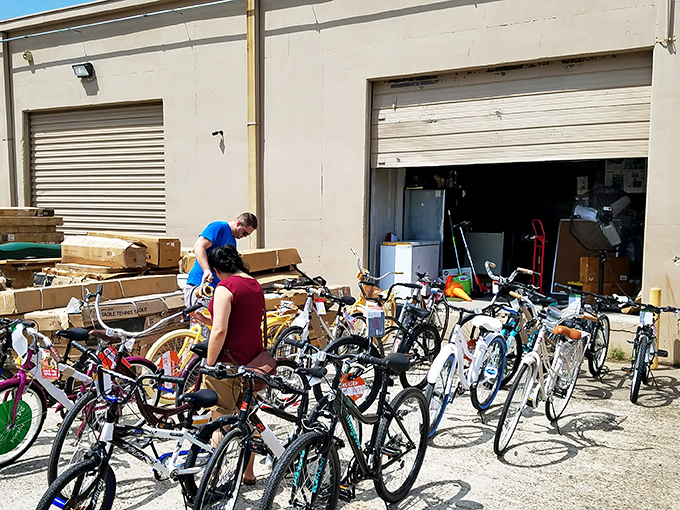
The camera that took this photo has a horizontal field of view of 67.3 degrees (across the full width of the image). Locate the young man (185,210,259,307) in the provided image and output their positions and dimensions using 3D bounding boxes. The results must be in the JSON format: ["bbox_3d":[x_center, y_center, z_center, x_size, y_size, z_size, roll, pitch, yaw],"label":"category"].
[{"bbox_3d":[-1.140,0.420,4.880,0.580,1.640,0.530,2,5,25],"label":"young man"}]

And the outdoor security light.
[{"bbox_3d":[-4.660,-3.350,9.280,0.375,0.250,0.200,2,5,22],"label":"outdoor security light"}]

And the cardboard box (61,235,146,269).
[{"bbox_3d":[-2.990,-0.020,6.430,1.270,0.300,0.320,2,5,30],"label":"cardboard box"}]

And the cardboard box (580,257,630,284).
[{"bbox_3d":[3.906,0.205,7.530,0.570,0.364,0.380,1,4,12],"label":"cardboard box"}]

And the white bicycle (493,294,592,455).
[{"bbox_3d":[1.560,0.830,3.780,0.640,1.060,1.770,12,7,39],"label":"white bicycle"}]

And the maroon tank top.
[{"bbox_3d":[-0.630,0.395,3.130,0.250,0.540,0.360,4,6,44],"label":"maroon tank top"}]

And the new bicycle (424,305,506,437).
[{"bbox_3d":[0.990,0.800,4.060,0.640,1.030,1.700,3,5,37],"label":"new bicycle"}]

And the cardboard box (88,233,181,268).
[{"bbox_3d":[-2.980,-0.080,7.200,2.200,0.340,0.310,4,6,45],"label":"cardboard box"}]

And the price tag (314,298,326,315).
[{"bbox_3d":[-0.174,0.466,4.600,0.075,0.145,0.008,-8,4,0],"label":"price tag"}]

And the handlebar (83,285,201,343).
[{"bbox_3d":[-1.230,0.355,3.150,0.720,0.230,0.270,9,7,15],"label":"handlebar"}]

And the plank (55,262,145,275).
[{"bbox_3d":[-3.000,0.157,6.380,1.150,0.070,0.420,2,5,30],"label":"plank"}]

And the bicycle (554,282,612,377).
[{"bbox_3d":[2.570,0.846,5.220,0.630,1.030,1.740,10,7,39],"label":"bicycle"}]

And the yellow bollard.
[{"bbox_3d":[3.680,0.857,5.930,0.117,0.950,0.117,0,4,0],"label":"yellow bollard"}]

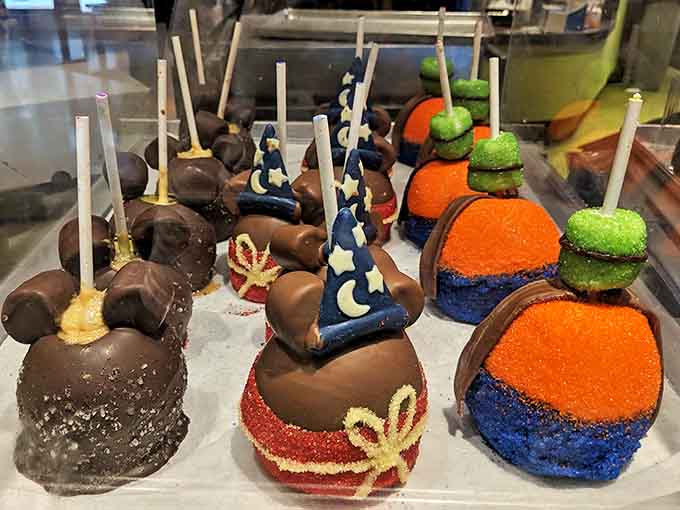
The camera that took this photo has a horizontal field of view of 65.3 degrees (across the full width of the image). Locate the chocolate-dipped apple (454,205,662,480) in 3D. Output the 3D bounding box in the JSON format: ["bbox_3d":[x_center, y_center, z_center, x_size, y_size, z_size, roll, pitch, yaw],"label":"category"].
[{"bbox_3d":[0.109,0.039,0.256,0.096,0.134,0.092,2,27,4],"label":"chocolate-dipped apple"}]

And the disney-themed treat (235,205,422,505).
[{"bbox_3d":[-0.003,0.041,0.239,0.090,0.135,0.090,-12,30,-23],"label":"disney-themed treat"}]

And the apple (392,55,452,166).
[{"bbox_3d":[0.118,-0.184,0.680,0.096,0.133,0.092,-1,27,-3],"label":"apple"}]

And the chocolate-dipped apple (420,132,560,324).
[{"bbox_3d":[0.107,-0.019,0.368,0.096,0.130,0.092,-1,27,-3],"label":"chocolate-dipped apple"}]

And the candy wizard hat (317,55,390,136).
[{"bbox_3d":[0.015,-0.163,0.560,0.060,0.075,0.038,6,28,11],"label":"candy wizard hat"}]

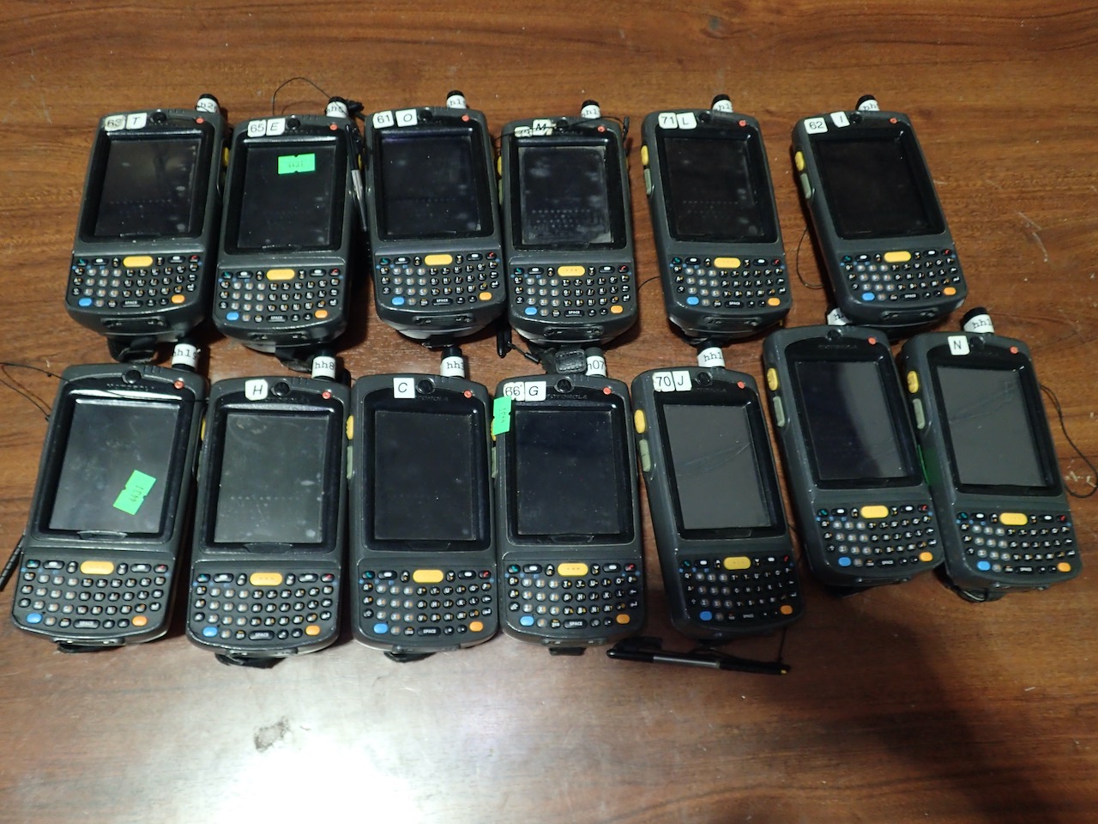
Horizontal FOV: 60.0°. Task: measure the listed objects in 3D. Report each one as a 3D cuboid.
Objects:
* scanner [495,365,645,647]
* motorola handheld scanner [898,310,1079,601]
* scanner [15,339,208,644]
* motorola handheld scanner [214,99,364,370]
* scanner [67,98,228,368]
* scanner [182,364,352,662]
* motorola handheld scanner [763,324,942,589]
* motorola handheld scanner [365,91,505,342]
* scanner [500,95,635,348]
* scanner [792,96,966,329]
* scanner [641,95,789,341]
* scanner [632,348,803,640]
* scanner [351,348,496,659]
[{"bbox_3d":[0.009,0.046,0.542,0.078,0.042,0.180,0,64,-6],"label":"scanner"},{"bbox_3d":[0.256,0.020,0.572,0.078,0.042,0.180,2,68,-11],"label":"motorola handheld scanner"},{"bbox_3d":[-0.236,0.042,0.528,0.078,0.042,0.180,3,66,-8],"label":"scanner"},{"bbox_3d":[-0.158,-0.119,0.592,0.079,0.042,0.182,-2,68,0],"label":"motorola handheld scanner"},{"bbox_3d":[-0.240,-0.123,0.585,0.079,0.042,0.182,-3,64,-4],"label":"scanner"},{"bbox_3d":[-0.152,0.048,0.532,0.079,0.042,0.182,1,68,-8],"label":"scanner"},{"bbox_3d":[0.171,0.016,0.565,0.079,0.042,0.182,-1,69,-14],"label":"motorola handheld scanner"},{"bbox_3d":[-0.074,-0.128,0.600,0.079,0.042,0.182,-4,67,-7],"label":"motorola handheld scanner"},{"bbox_3d":[0.009,-0.122,0.603,0.078,0.042,0.180,-1,66,-4],"label":"scanner"},{"bbox_3d":[0.206,-0.132,0.619,0.079,0.042,0.182,-4,66,-4],"label":"scanner"},{"bbox_3d":[0.102,-0.130,0.614,0.079,0.042,0.182,-1,68,-8],"label":"scanner"},{"bbox_3d":[0.089,0.042,0.552,0.078,0.042,0.180,1,68,-21],"label":"scanner"},{"bbox_3d":[-0.074,0.047,0.540,0.078,0.042,0.180,3,68,-18],"label":"scanner"}]

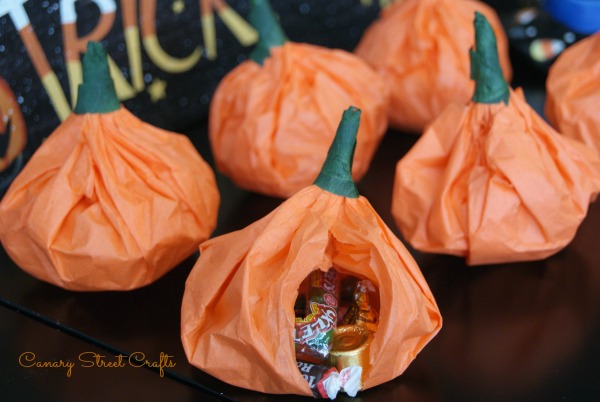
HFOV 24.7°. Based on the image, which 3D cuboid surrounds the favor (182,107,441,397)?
[{"bbox_3d":[0.006,0.019,0.706,0.135,0.137,0.128,-2,19,-7],"label":"favor"}]

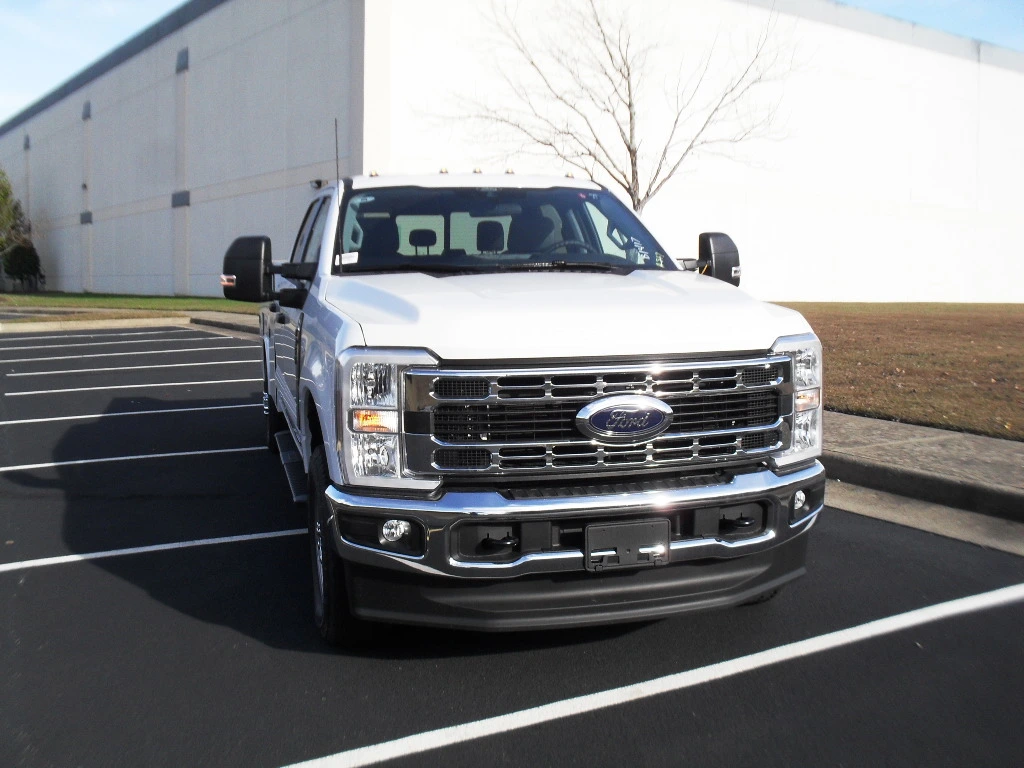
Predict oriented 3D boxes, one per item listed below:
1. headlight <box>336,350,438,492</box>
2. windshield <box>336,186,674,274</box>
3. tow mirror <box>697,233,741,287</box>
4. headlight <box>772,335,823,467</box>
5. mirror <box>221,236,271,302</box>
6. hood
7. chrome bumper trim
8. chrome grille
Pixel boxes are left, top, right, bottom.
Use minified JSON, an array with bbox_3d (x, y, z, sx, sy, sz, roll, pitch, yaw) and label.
[{"bbox_3d":[-0.434,0.103,3.600,0.335,0.485,0.290,-2,9,-15],"label":"headlight"},{"bbox_3d":[-0.048,-0.755,5.117,1.730,0.465,0.860,-2,9,-15],"label":"windshield"},{"bbox_3d":[1.114,-0.647,5.541,0.242,0.317,0.190,-2,9,-15],"label":"tow mirror"},{"bbox_3d":[1.090,0.042,3.995,0.335,0.485,0.290,-2,9,-15],"label":"headlight"},{"bbox_3d":[-1.263,-0.547,4.924,0.240,0.310,0.190,-2,9,-15],"label":"mirror"},{"bbox_3d":[0.189,-0.331,4.270,1.860,0.265,1.420,-2,9,-15],"label":"hood"},{"bbox_3d":[0.347,0.466,3.785,1.970,0.300,0.455,-2,9,-15],"label":"chrome bumper trim"},{"bbox_3d":[0.366,0.106,3.656,1.460,0.410,0.210,-2,9,-15],"label":"chrome grille"}]

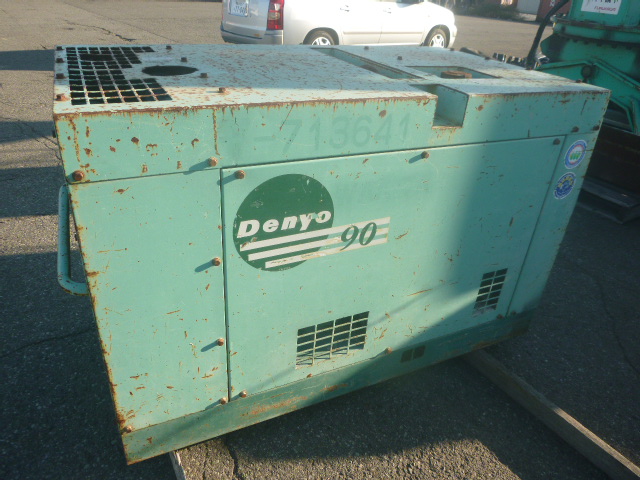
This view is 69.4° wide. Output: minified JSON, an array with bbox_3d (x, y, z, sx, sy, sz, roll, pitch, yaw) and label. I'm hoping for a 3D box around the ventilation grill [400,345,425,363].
[{"bbox_3d":[0.317,0.388,1.575,0.095,0.051,0.012,-10,32,-24],"label":"ventilation grill"}]

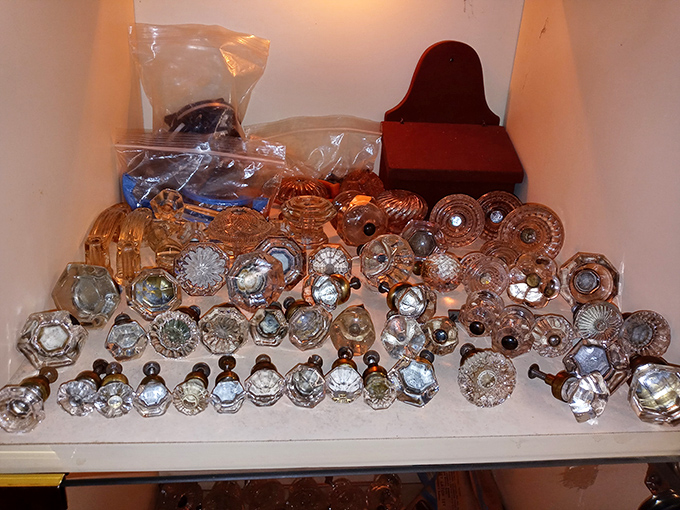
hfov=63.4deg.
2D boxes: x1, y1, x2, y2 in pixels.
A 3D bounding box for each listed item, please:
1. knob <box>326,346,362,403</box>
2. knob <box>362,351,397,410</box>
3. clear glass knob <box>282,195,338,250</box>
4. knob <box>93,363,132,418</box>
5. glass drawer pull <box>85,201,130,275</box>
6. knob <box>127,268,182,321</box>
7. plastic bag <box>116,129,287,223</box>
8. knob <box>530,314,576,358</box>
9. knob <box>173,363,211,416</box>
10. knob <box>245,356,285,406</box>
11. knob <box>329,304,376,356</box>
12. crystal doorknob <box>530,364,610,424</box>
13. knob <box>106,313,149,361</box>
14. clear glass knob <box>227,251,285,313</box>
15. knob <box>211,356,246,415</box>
[{"bbox_3d":[0.004,0.081,0.385,0.025,0.025,0.059,3,13,1],"label":"knob"},{"bbox_3d":[0.025,0.084,0.380,0.021,0.021,0.058,1,15,-3],"label":"knob"},{"bbox_3d":[-0.036,-0.040,0.632,0.064,0.047,0.064,1,24,-6],"label":"clear glass knob"},{"bbox_3d":[-0.154,0.091,0.376,0.025,0.025,0.050,-5,13,-19],"label":"knob"},{"bbox_3d":[-0.231,-0.017,0.550,0.022,0.046,0.096,1,24,-6],"label":"glass drawer pull"},{"bbox_3d":[-0.166,0.033,0.494,0.048,0.048,0.057,-3,3,-16],"label":"knob"},{"bbox_3d":[-0.155,-0.085,0.640,0.182,0.106,0.077,-3,24,-15],"label":"plastic bag"},{"bbox_3d":[0.169,0.060,0.451,0.033,0.033,0.061,5,10,6],"label":"knob"},{"bbox_3d":[-0.101,0.092,0.384,0.025,0.025,0.048,0,12,-7],"label":"knob"},{"bbox_3d":[-0.054,0.088,0.397,0.028,0.028,0.052,0,12,-9],"label":"knob"},{"bbox_3d":[0.011,0.062,0.462,0.038,0.038,0.048,4,2,1],"label":"knob"},{"bbox_3d":[0.163,0.095,0.403,0.036,0.036,0.060,-9,14,-29],"label":"crystal doorknob"},{"bbox_3d":[-0.171,0.062,0.439,0.032,0.032,0.060,-6,13,-22],"label":"knob"},{"bbox_3d":[-0.071,0.024,0.488,0.054,0.054,0.043,9,-1,12],"label":"clear glass knob"},{"bbox_3d":[-0.072,0.086,0.365,0.023,0.023,0.039,1,24,-6],"label":"knob"}]

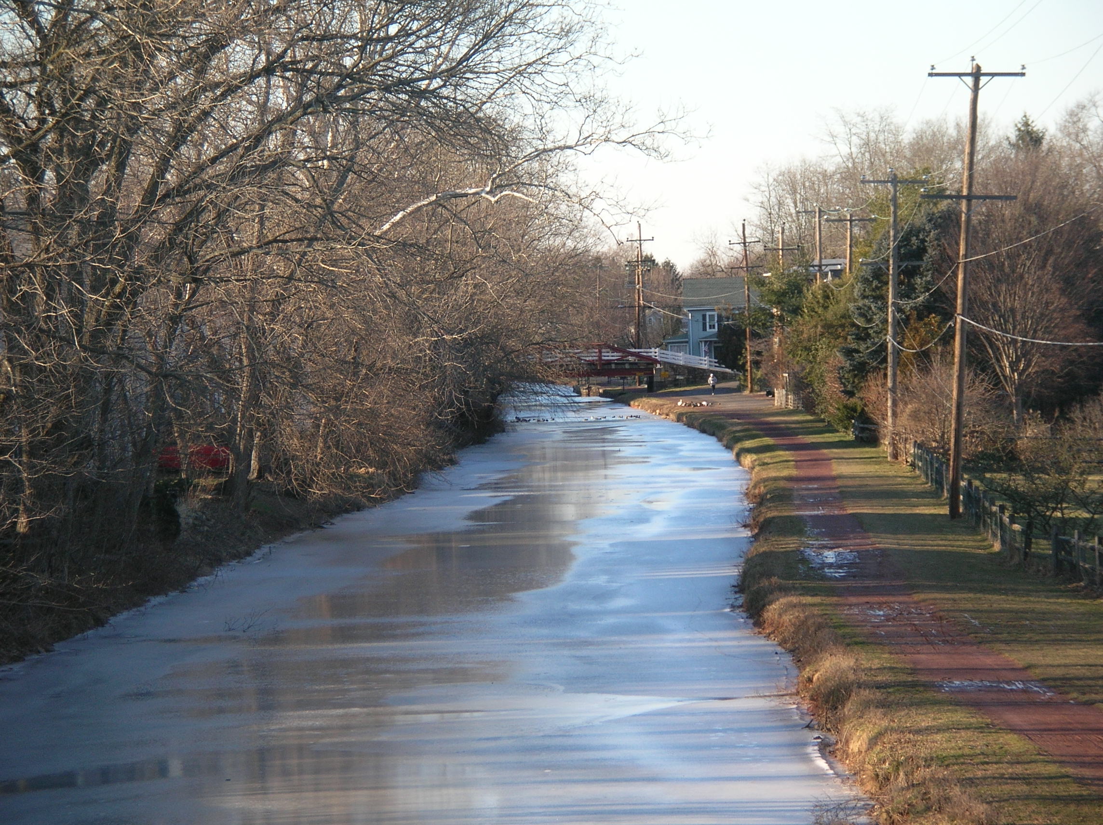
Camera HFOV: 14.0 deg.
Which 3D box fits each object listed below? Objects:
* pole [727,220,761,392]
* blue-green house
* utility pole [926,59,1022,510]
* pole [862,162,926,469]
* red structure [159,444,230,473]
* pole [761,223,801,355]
[{"bbox_3d":[15.186,-8.294,350.000,2.600,13.400,0.350,0,1,-3],"label":"pole"},{"bbox_3d":[14.637,-7.886,411.000,8.800,9.000,8.000,0,1,0],"label":"blue-green house"},{"bbox_3d":[10.615,-3.076,112.500,2.550,11.550,0.350,0,1,3],"label":"utility pole"},{"bbox_3d":[12.668,-3.583,166.000,2.450,10.850,0.330,0,1,2],"label":"pole"},{"bbox_3d":[-11.817,1.524,148.500,2.500,1.000,1.500,0,1,-5],"label":"red structure"},{"bbox_3d":[15.860,-6.989,310.000,2.500,12.200,0.350,0,1,0],"label":"pole"}]

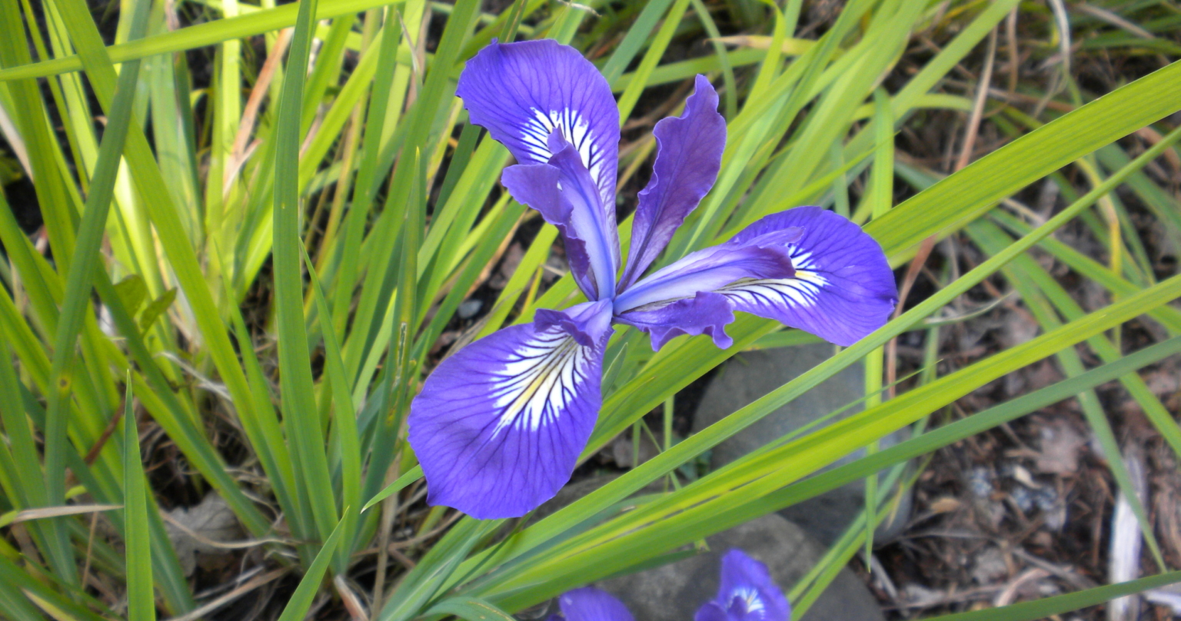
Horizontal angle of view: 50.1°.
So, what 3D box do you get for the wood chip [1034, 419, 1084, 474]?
[{"bbox_3d":[0.255,0.074,0.687,0.026,0.015,0.033,4,56,0],"label":"wood chip"}]

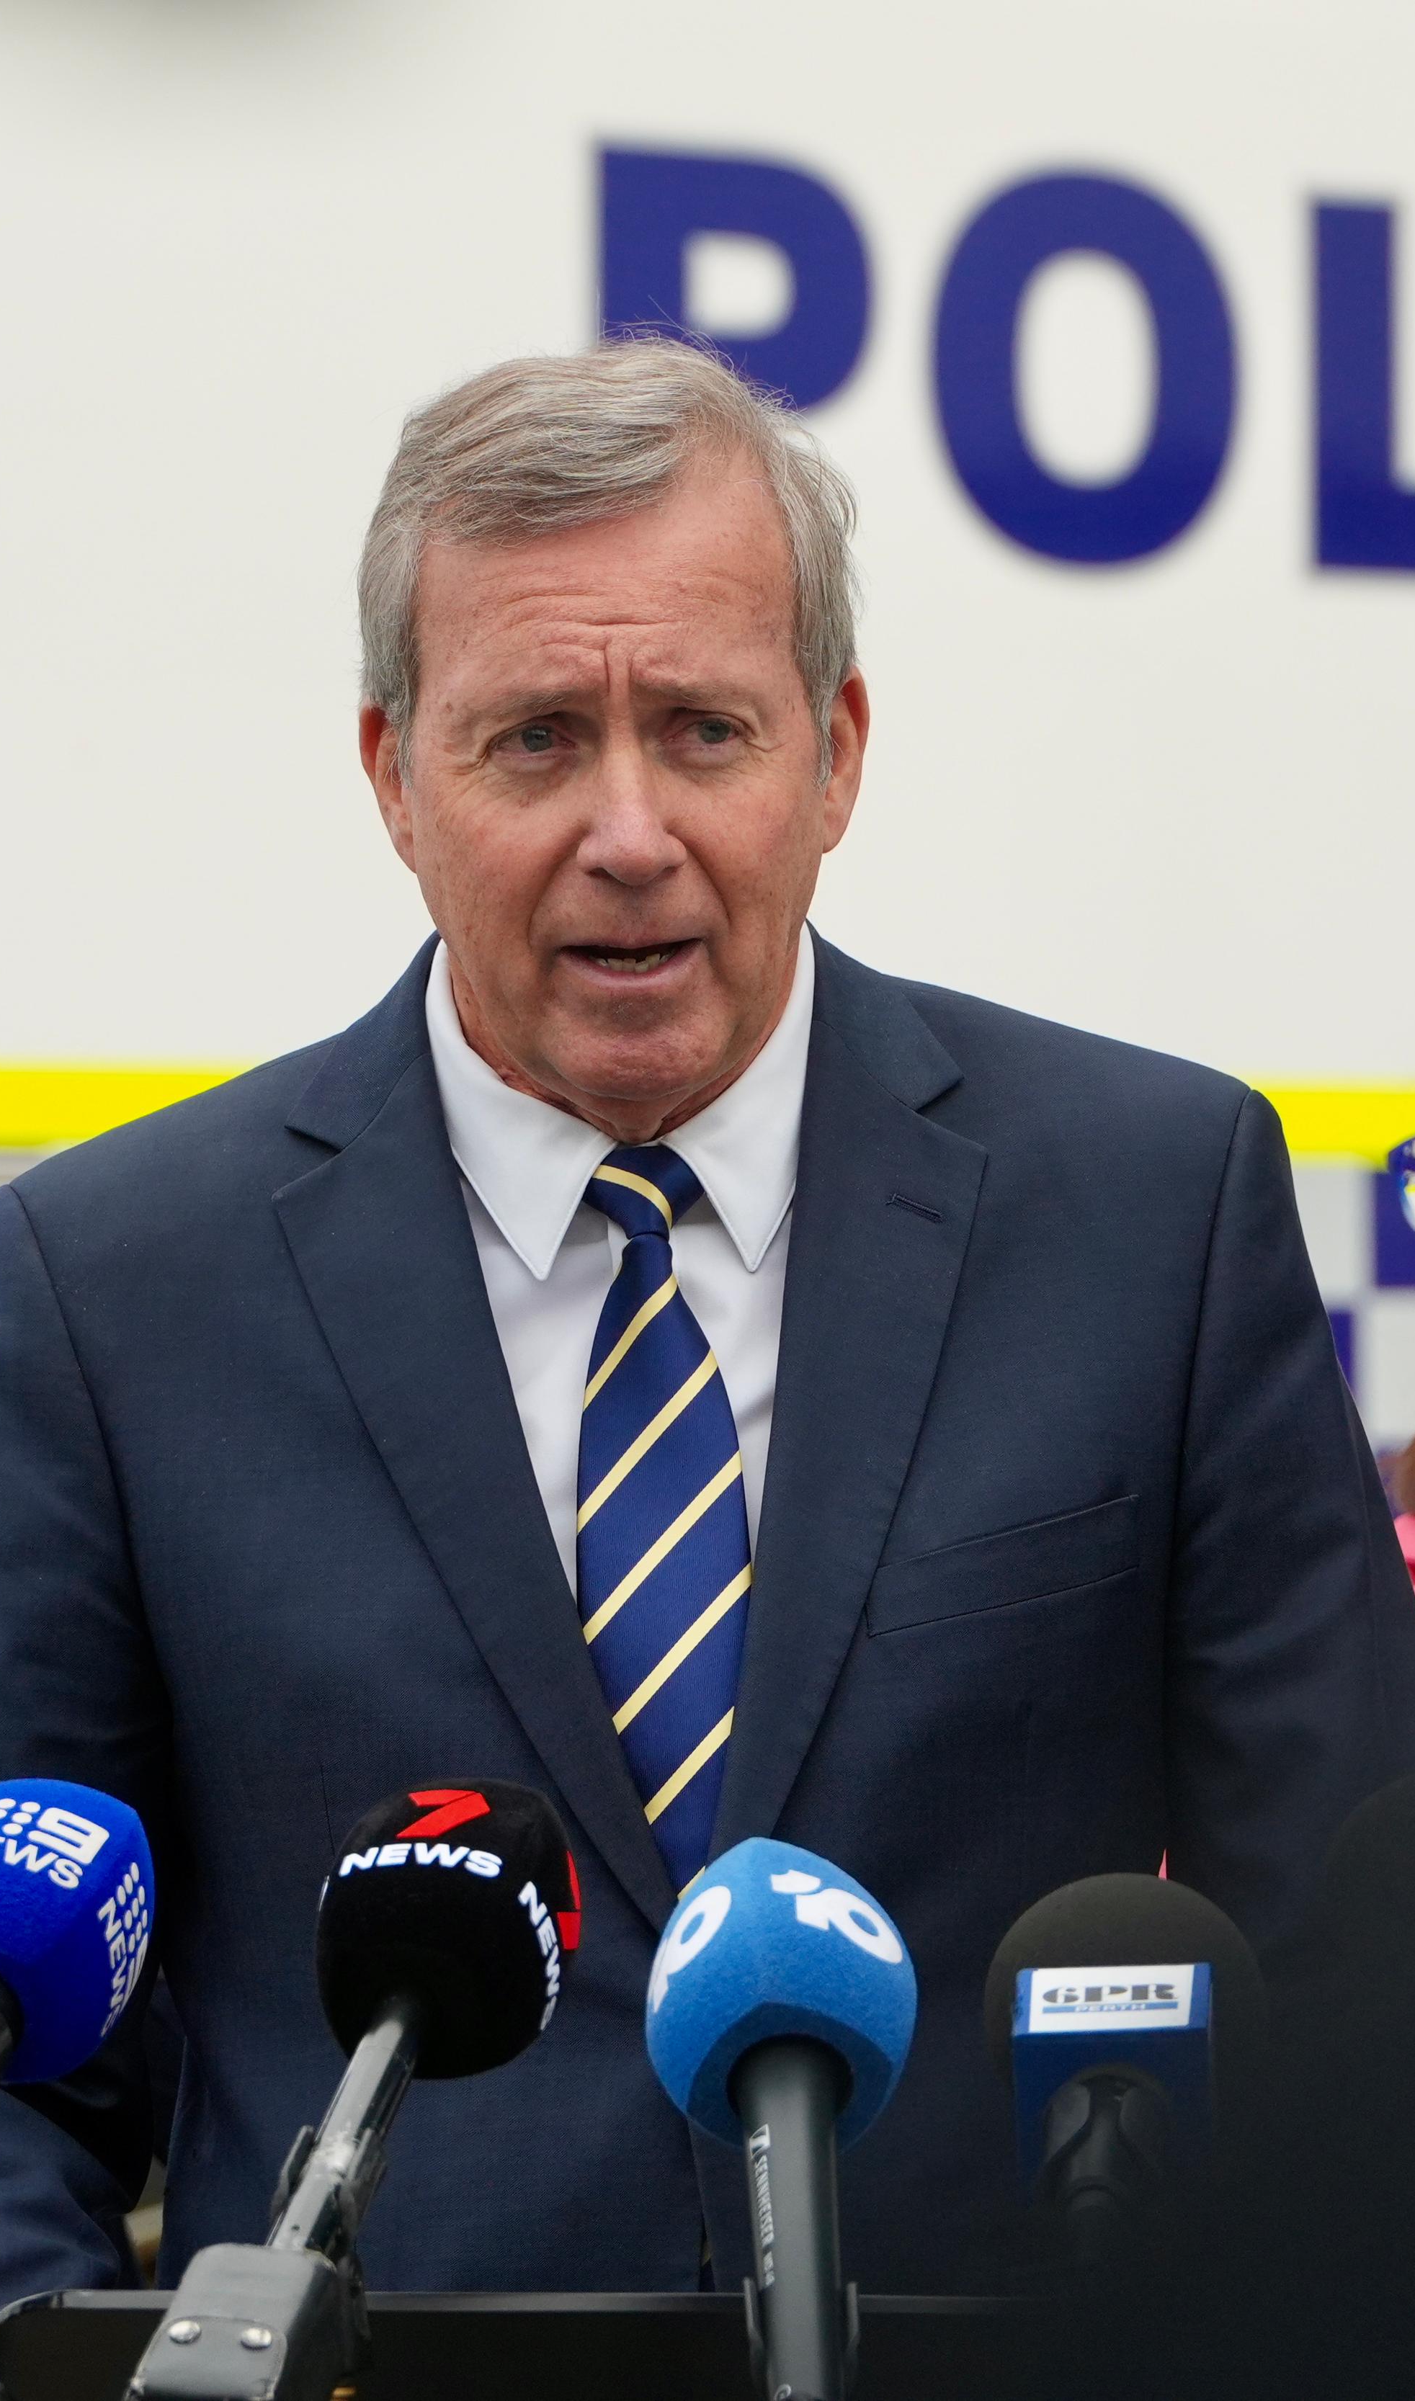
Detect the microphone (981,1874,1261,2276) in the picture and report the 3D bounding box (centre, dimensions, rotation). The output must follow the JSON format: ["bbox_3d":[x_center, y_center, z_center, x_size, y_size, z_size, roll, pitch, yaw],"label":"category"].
[{"bbox_3d":[0.132,0.289,4.159,0.090,0.090,0.190,5,32,3],"label":"microphone"}]

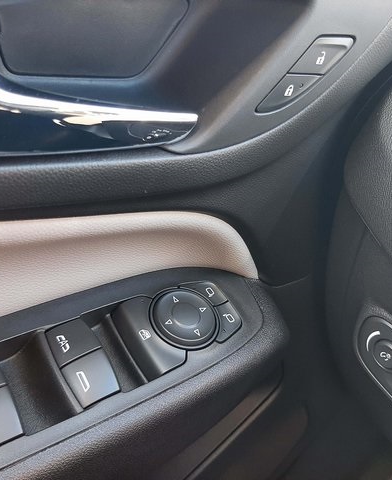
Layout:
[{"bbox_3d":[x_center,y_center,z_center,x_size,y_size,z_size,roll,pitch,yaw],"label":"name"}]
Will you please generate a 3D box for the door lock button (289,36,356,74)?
[{"bbox_3d":[0.082,-0.123,0.319,0.044,0.025,0.009,-11,46,-28],"label":"door lock button"}]

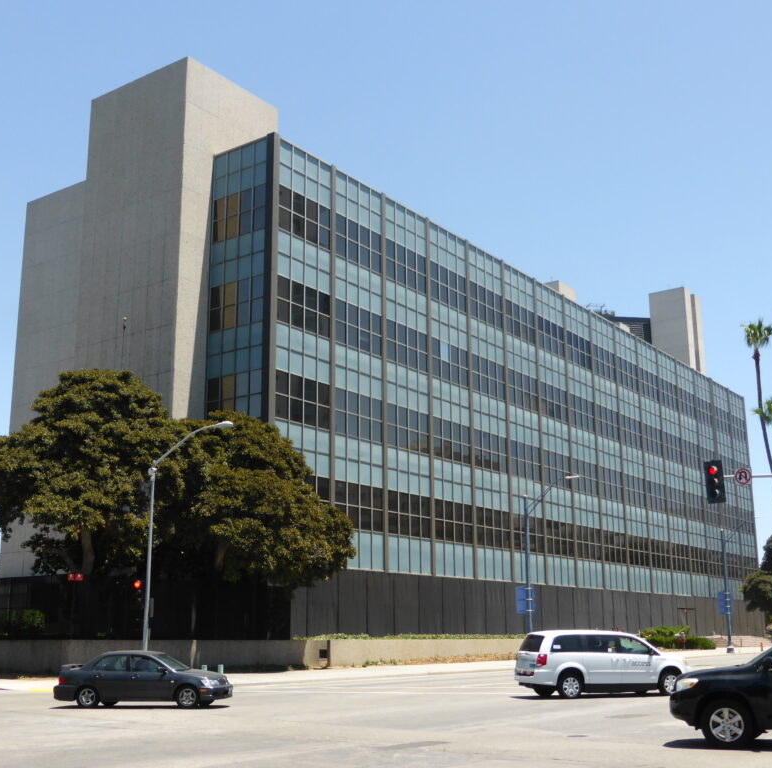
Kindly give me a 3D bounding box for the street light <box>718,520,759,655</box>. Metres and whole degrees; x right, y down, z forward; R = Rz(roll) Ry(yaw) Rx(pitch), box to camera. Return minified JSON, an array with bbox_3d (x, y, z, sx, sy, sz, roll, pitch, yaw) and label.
[{"bbox_3d":[28.111,15.812,81.385,3.550,10.365,0.500,-10,-17,35],"label":"street light"}]

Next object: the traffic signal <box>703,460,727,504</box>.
[{"bbox_3d":[10.444,3.130,32.900,0.600,1.320,0.400,-10,-17,35],"label":"traffic signal"}]

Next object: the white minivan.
[{"bbox_3d":[6.066,7.817,28.970,5.120,1.750,2.000,4,-14,-16],"label":"white minivan"}]

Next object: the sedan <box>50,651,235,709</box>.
[{"bbox_3d":[-6.227,7.632,26.896,4.510,1.394,1.700,-2,-14,7],"label":"sedan"}]

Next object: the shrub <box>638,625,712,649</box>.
[{"bbox_3d":[27.528,23.772,97.067,3.300,2.100,12.000,-10,-17,35],"label":"shrub"}]

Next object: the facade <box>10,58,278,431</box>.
[{"bbox_3d":[-14.218,-0.899,60.041,13.820,31.670,7.280,-10,-17,35],"label":"facade"}]

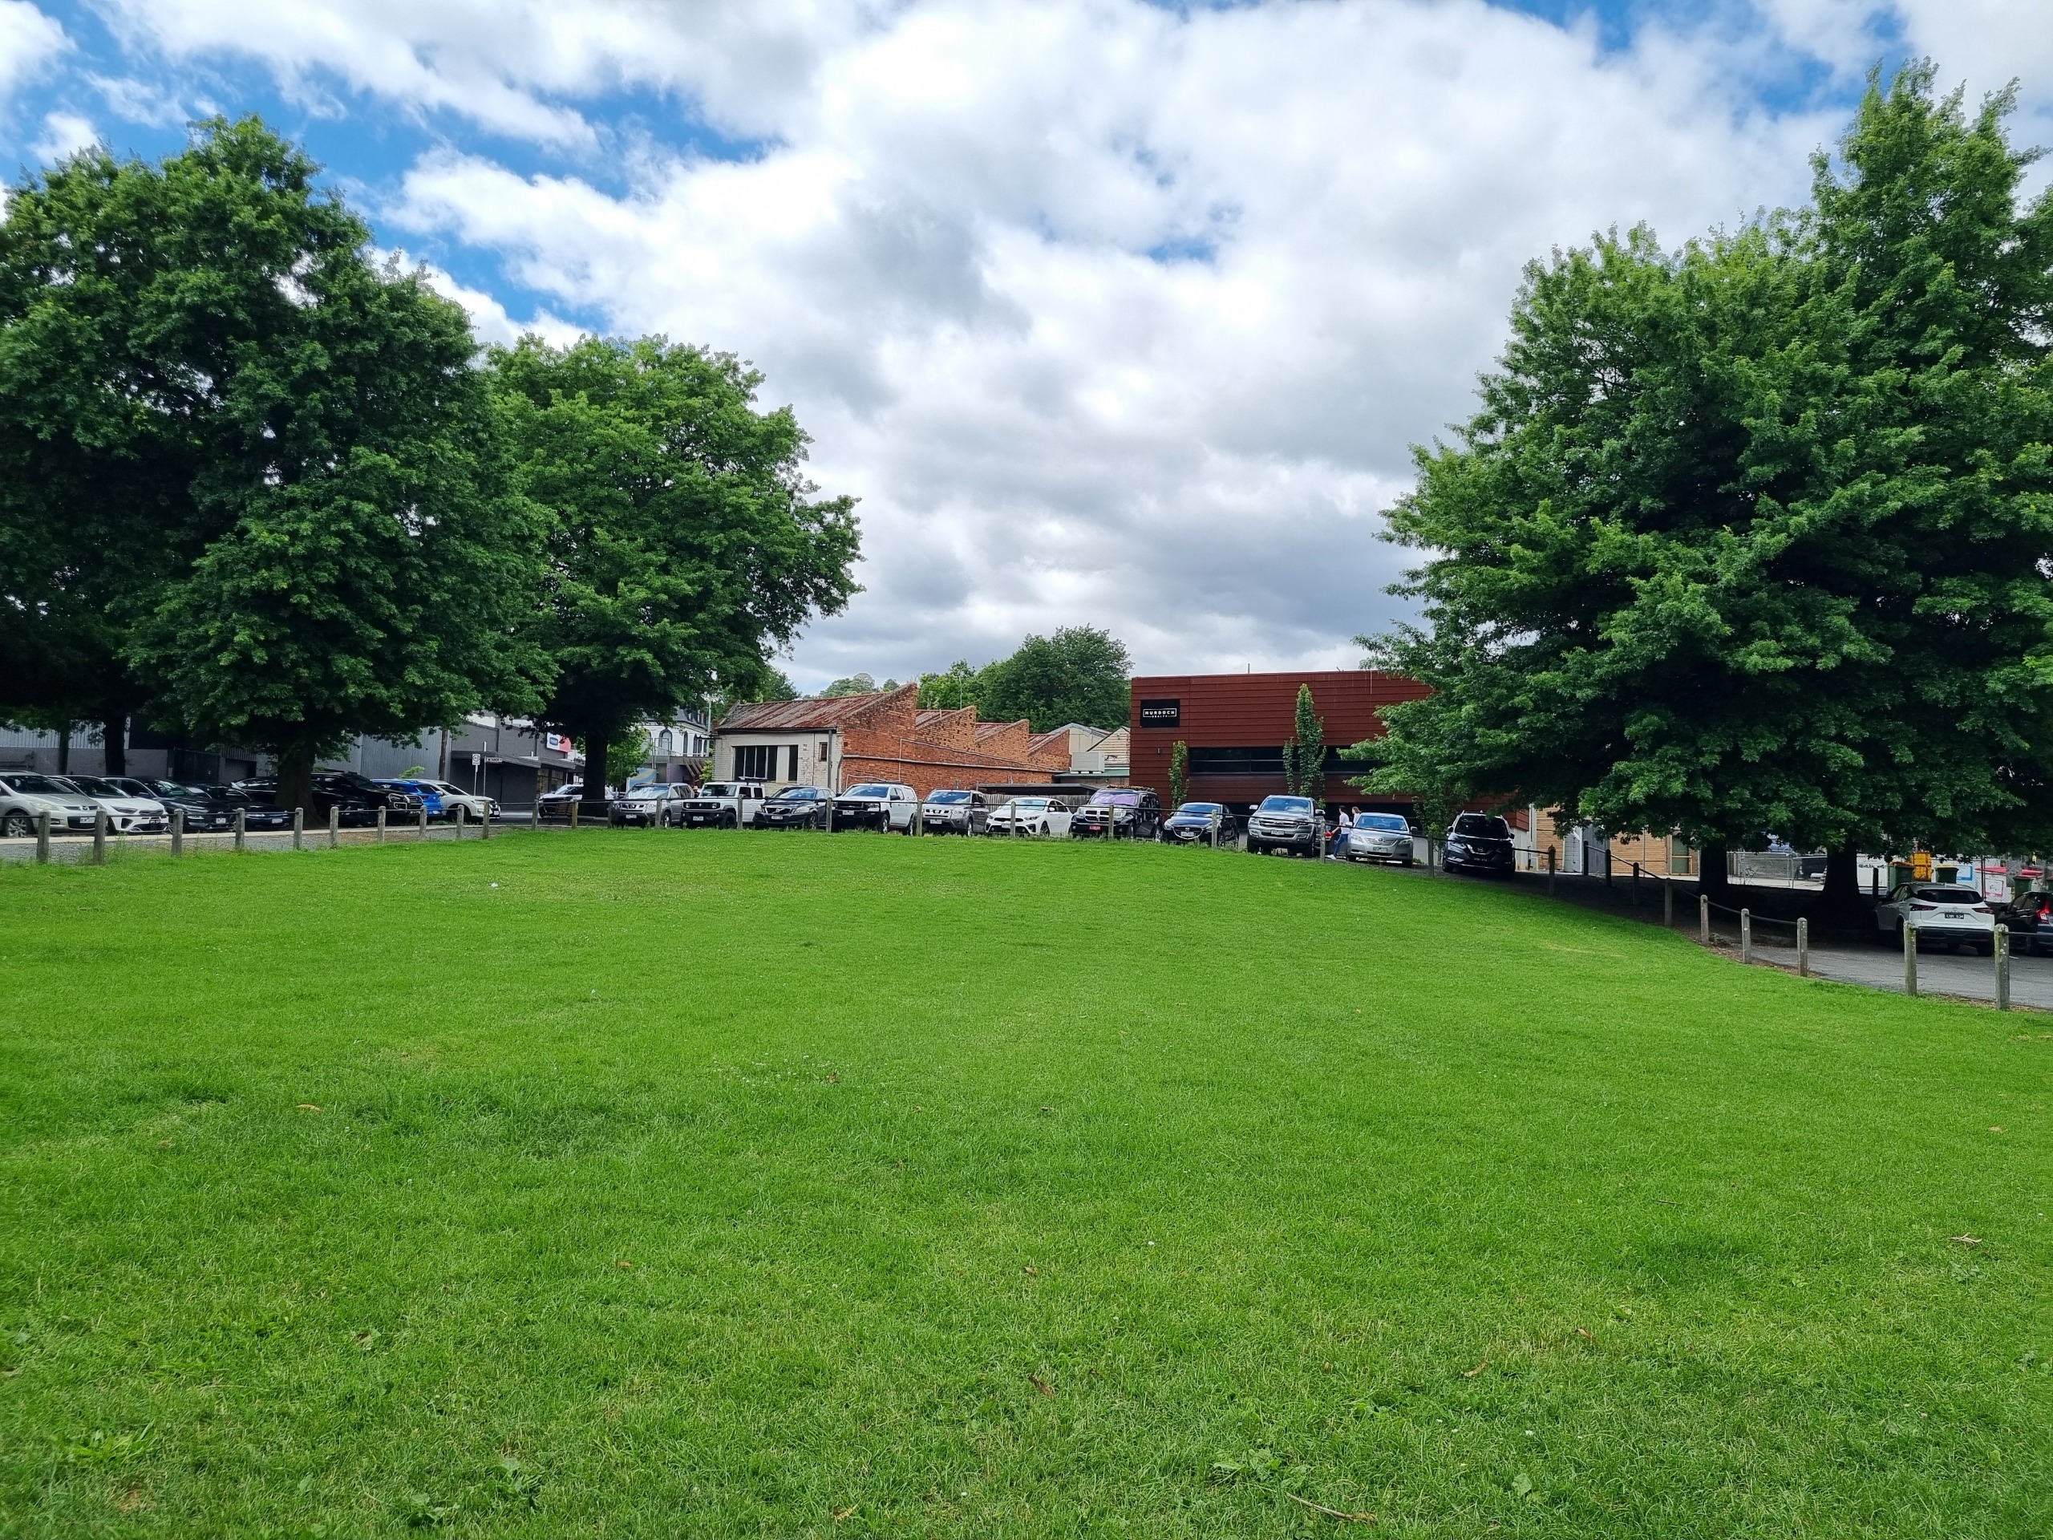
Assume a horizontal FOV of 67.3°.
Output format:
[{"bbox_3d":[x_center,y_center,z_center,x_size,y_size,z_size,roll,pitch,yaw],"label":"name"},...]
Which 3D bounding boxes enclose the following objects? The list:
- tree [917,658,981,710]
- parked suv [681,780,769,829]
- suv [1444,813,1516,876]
[{"bbox_3d":[-5.767,-2.505,112.000,6.000,11.184,6.000,0,0,0],"label":"tree"},{"bbox_3d":[-10.182,1.236,52.707,1.650,1.770,3.550,0,-3,20],"label":"parked suv"},{"bbox_3d":[13.395,2.189,45.595,1.820,1.720,4.650,5,0,17],"label":"suv"}]

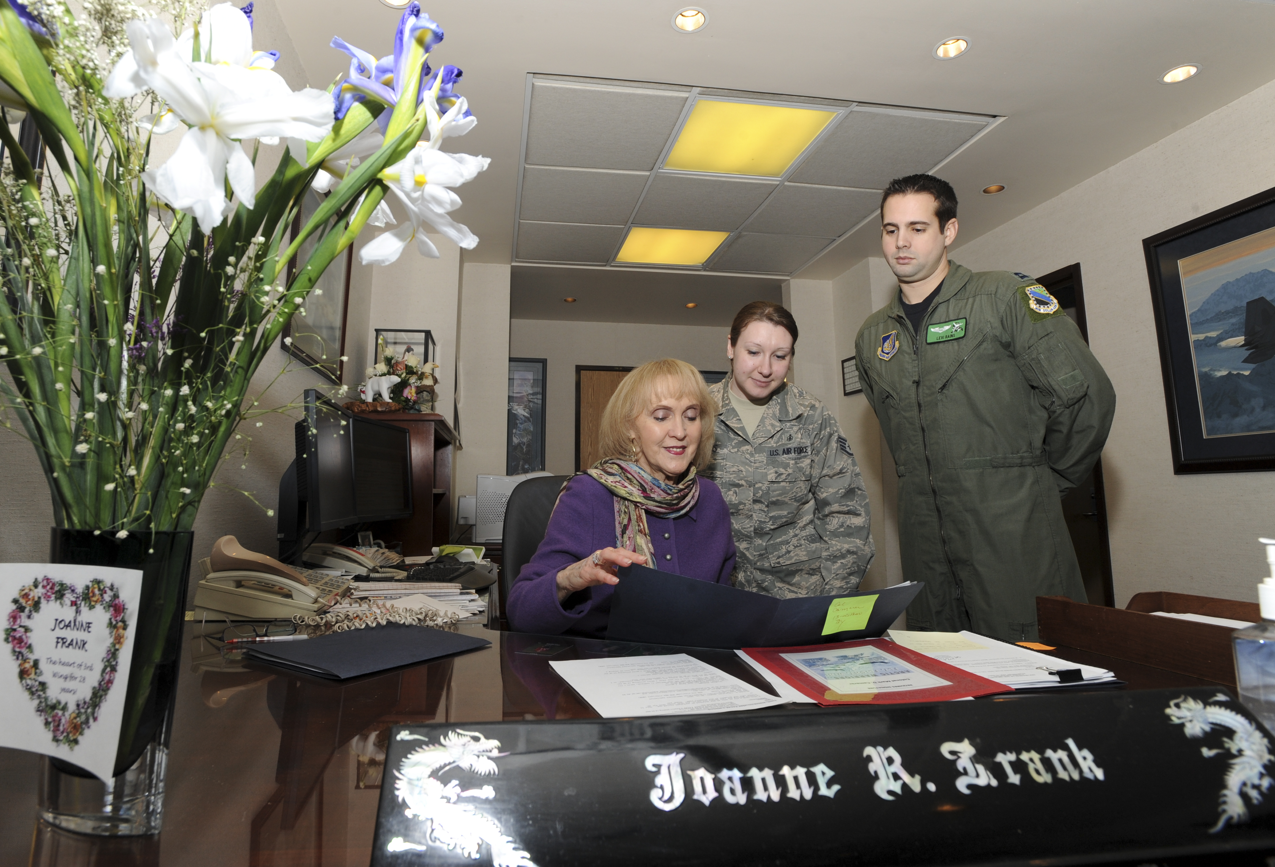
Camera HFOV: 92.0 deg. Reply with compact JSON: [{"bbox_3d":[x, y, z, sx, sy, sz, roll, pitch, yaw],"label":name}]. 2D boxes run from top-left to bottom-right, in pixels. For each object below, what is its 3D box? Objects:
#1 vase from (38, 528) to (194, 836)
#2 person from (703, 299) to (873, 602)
[{"bbox_3d":[-0.437,0.195,0.515,0.093,0.227,0.093,0,-6,0],"label":"vase"},{"bbox_3d":[0.395,0.396,1.600,0.470,1.540,0.330,-3,-6,20],"label":"person"}]

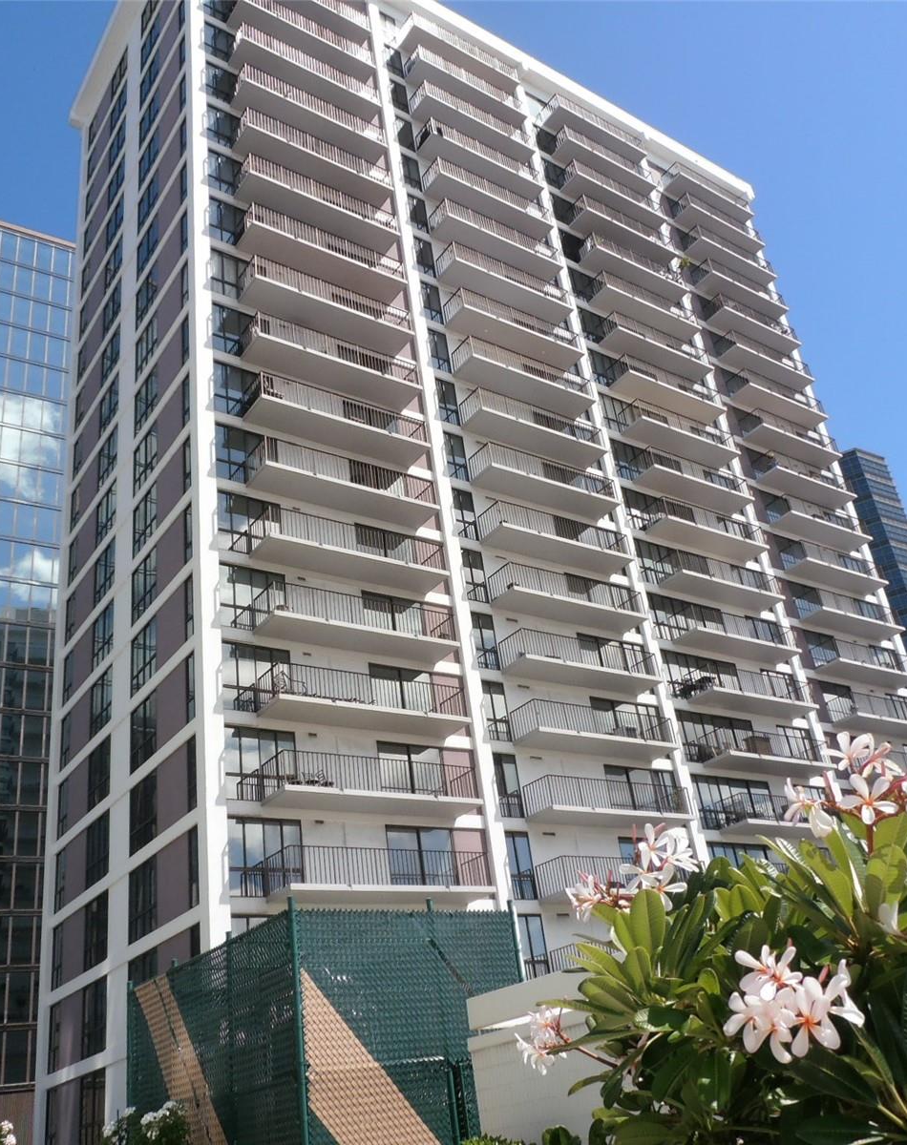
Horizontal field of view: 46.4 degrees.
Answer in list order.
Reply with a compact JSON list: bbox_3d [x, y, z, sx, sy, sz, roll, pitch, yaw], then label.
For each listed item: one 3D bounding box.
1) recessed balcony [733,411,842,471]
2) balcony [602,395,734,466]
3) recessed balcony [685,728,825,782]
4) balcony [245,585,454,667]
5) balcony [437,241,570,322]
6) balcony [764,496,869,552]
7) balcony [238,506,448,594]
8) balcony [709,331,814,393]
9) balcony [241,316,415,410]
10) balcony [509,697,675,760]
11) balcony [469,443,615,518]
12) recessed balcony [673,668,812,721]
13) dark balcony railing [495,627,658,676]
[{"bbox_3d":[18.532,-7.266,58.070,6.751,1.191,1.408,12,-34,-34],"label":"recessed balcony"},{"bbox_3d":[11.267,-6.754,52.547,6.978,1.192,1.467,12,-34,-34],"label":"balcony"},{"bbox_3d":[13.215,7.653,44.452,6.965,1.205,1.611,12,-34,-34],"label":"recessed balcony"},{"bbox_3d":[-3.056,1.702,34.630,6.926,1.185,1.434,12,-34,-34],"label":"balcony"},{"bbox_3d":[2.410,-13.109,48.503,6.790,1.191,1.408,12,-34,-34],"label":"balcony"},{"bbox_3d":[19.582,-2.550,56.630,6.891,1.238,1.485,12,-34,-34],"label":"balcony"},{"bbox_3d":[-3.363,-0.686,35.515,6.835,1.191,1.408,12,-34,-34],"label":"balcony"},{"bbox_3d":[18.170,-12.172,61.772,6.891,1.238,1.485,12,-34,-34],"label":"balcony"},{"bbox_3d":[-4.513,-7.820,39.806,6.958,1.205,1.611,12,-34,-34],"label":"balcony"},{"bbox_3d":[5.266,5.840,38.894,6.940,1.185,1.434,12,-34,-34],"label":"balcony"},{"bbox_3d":[3.863,-3.694,43.943,6.940,1.185,1.434,12,-34,-34],"label":"balcony"},{"bbox_3d":[13.046,5.310,46.086,6.978,1.192,1.467,12,-34,-34],"label":"recessed balcony"},{"bbox_3d":[4.911,3.470,40.572,6.796,1.040,1.412,12,-34,-34],"label":"dark balcony railing"}]

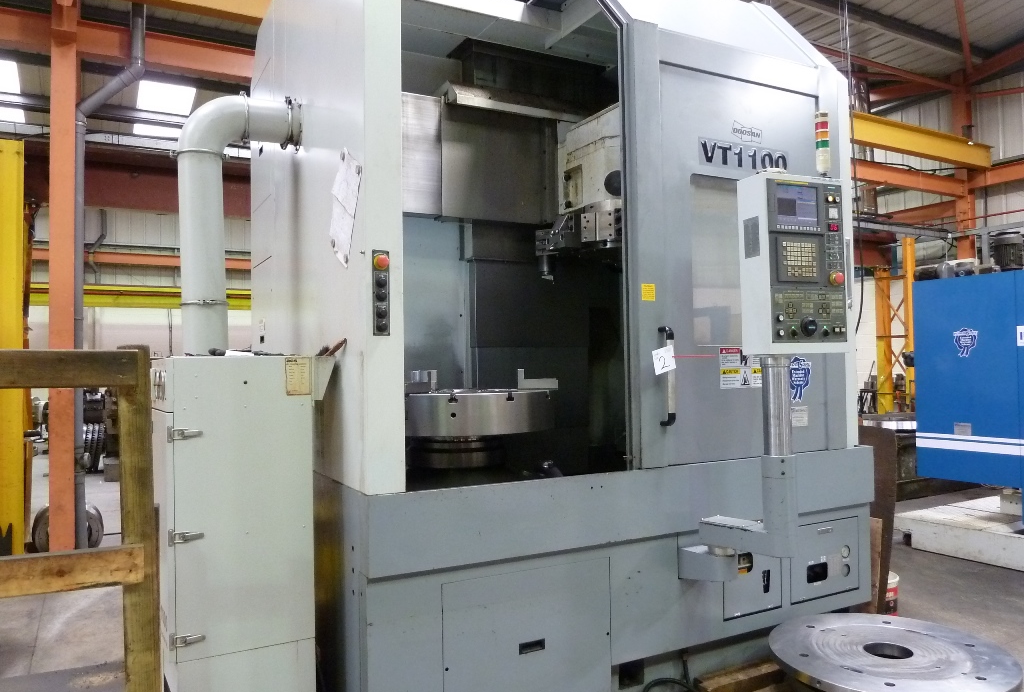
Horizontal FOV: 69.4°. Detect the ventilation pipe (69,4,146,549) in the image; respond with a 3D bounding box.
[{"bbox_3d":[-3.630,-0.682,6.673,0.587,4.990,0.120,0,-2,-28],"label":"ventilation pipe"}]

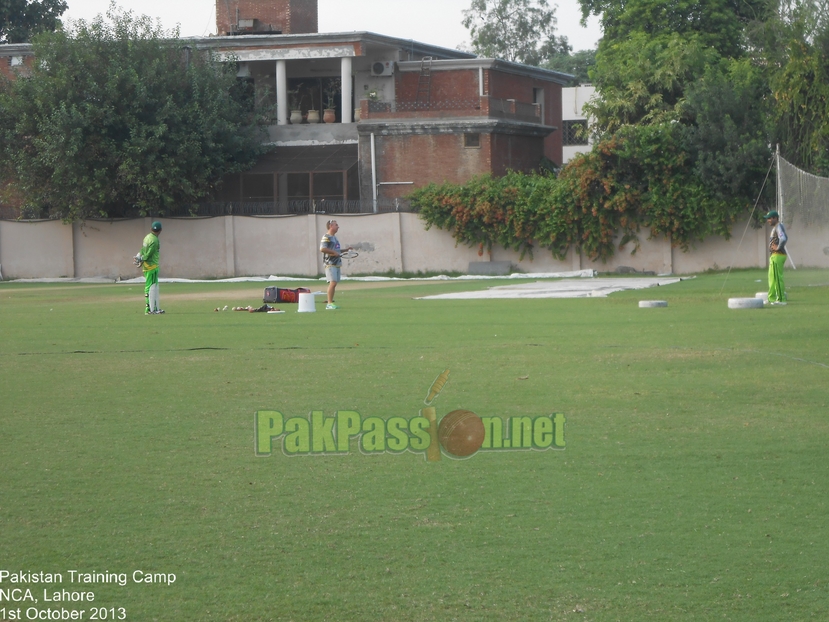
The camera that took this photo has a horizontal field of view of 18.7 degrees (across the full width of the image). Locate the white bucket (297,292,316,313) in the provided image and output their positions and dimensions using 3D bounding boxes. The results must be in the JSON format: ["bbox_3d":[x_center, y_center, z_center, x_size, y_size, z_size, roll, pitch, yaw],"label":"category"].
[{"bbox_3d":[-2.016,-0.154,47.200,0.335,0.350,0.335,-1,2,0],"label":"white bucket"}]

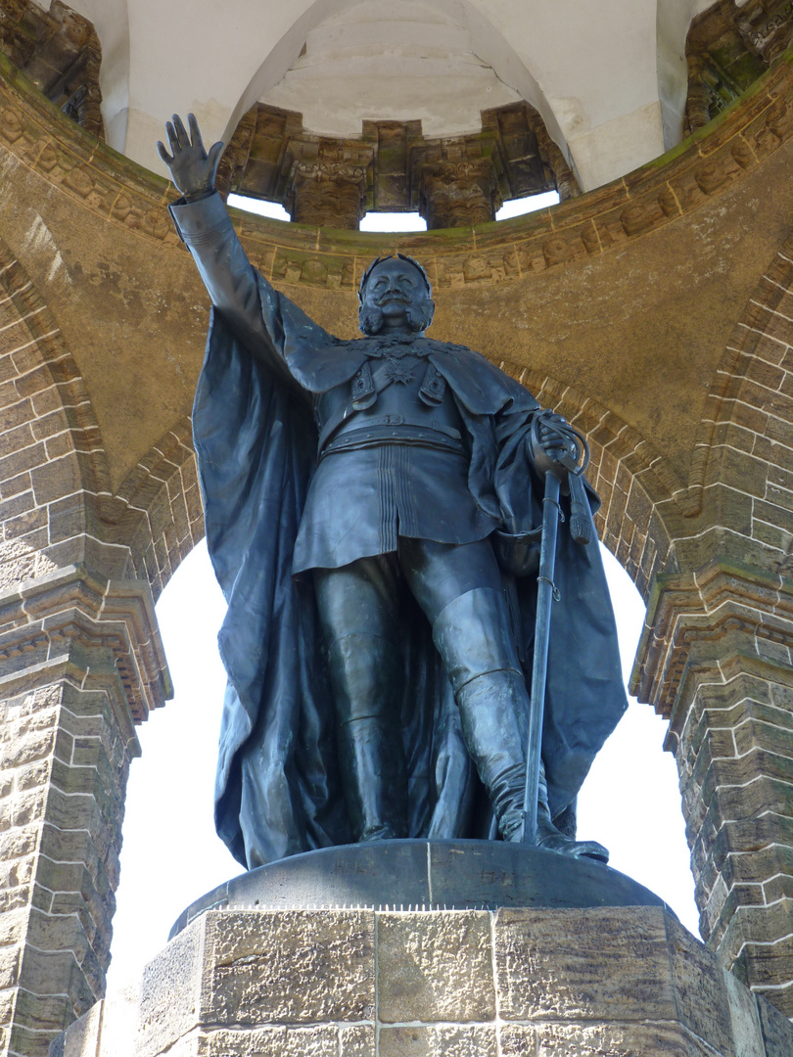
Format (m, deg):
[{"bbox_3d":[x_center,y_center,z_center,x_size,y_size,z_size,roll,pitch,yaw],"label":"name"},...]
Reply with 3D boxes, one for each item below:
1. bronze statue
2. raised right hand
[{"bbox_3d":[-0.153,-0.165,13.170,4.260,8.000,2.850,-1,-37,0],"label":"bronze statue"},{"bbox_3d":[-2.067,-3.718,14.634,0.630,0.820,0.320,-7,-2,-4],"label":"raised right hand"}]

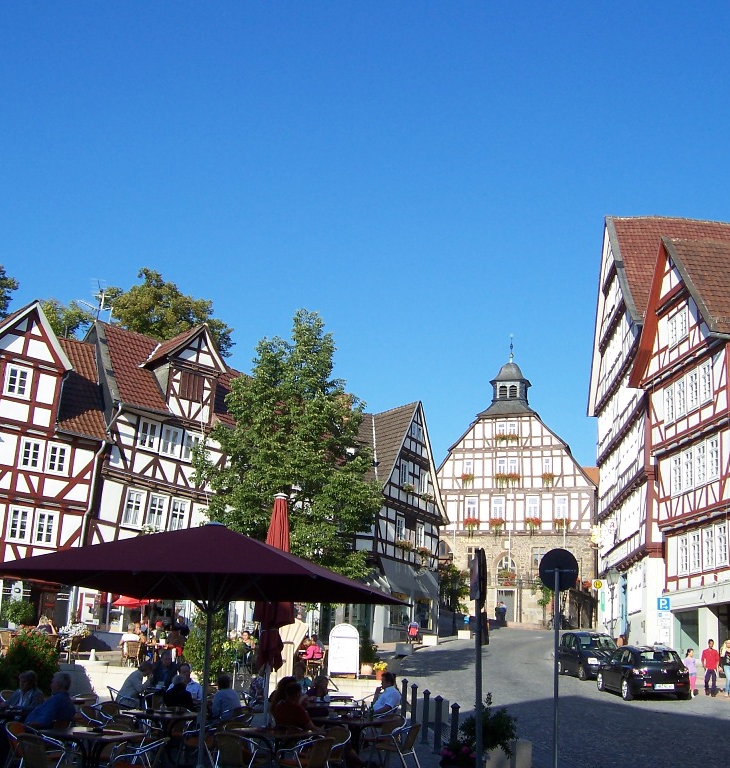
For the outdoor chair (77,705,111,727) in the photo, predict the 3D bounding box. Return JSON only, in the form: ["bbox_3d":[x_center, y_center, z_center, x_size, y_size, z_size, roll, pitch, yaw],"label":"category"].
[{"bbox_3d":[-3.441,4.610,13.723,0.580,0.780,0.560,-8,-19,35],"label":"outdoor chair"}]

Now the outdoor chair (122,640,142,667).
[{"bbox_3d":[-6.530,7.620,29.688,0.570,0.860,0.600,-2,-16,20],"label":"outdoor chair"}]

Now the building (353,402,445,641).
[{"bbox_3d":[-1.261,6.208,47.999,7.500,10.400,8.200,-4,-17,24],"label":"building"}]

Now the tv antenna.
[{"bbox_3d":[-10.663,-3.250,42.147,1.300,1.790,1.200,1,-15,10],"label":"tv antenna"}]

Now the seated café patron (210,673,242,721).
[{"bbox_3d":[-2.067,4.773,15.131,0.520,1.250,0.800,8,-16,-17],"label":"seated café patron"}]

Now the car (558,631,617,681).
[{"bbox_3d":[7.886,9.445,36.939,1.670,1.570,3.750,5,-11,-8],"label":"car"}]

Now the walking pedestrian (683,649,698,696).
[{"bbox_3d":[9.729,8.645,31.800,0.420,1.420,0.360,13,-18,-32],"label":"walking pedestrian"}]

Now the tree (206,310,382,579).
[{"bbox_3d":[-2.340,3.231,32.031,5.600,10.600,5.400,3,-15,0],"label":"tree"}]

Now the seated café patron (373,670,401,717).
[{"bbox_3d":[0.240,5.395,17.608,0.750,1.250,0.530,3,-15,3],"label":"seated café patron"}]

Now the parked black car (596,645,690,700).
[{"bbox_3d":[7.980,8.270,30.900,1.770,1.470,4.250,2,-12,-3],"label":"parked black car"}]

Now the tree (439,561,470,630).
[{"bbox_3d":[4.999,12.510,63.000,2.900,4.130,2.900,3,-15,0],"label":"tree"}]

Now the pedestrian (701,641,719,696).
[{"bbox_3d":[10.480,8.620,32.300,0.520,1.700,0.420,1,-15,8],"label":"pedestrian"}]

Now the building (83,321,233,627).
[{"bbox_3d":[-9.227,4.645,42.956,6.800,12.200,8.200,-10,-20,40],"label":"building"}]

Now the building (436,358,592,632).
[{"bbox_3d":[13.968,8.876,85.084,12.900,21.470,14.000,-4,-17,26],"label":"building"}]

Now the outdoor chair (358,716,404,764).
[{"bbox_3d":[0.248,4.900,14.738,0.580,0.770,0.560,10,-16,-23],"label":"outdoor chair"}]

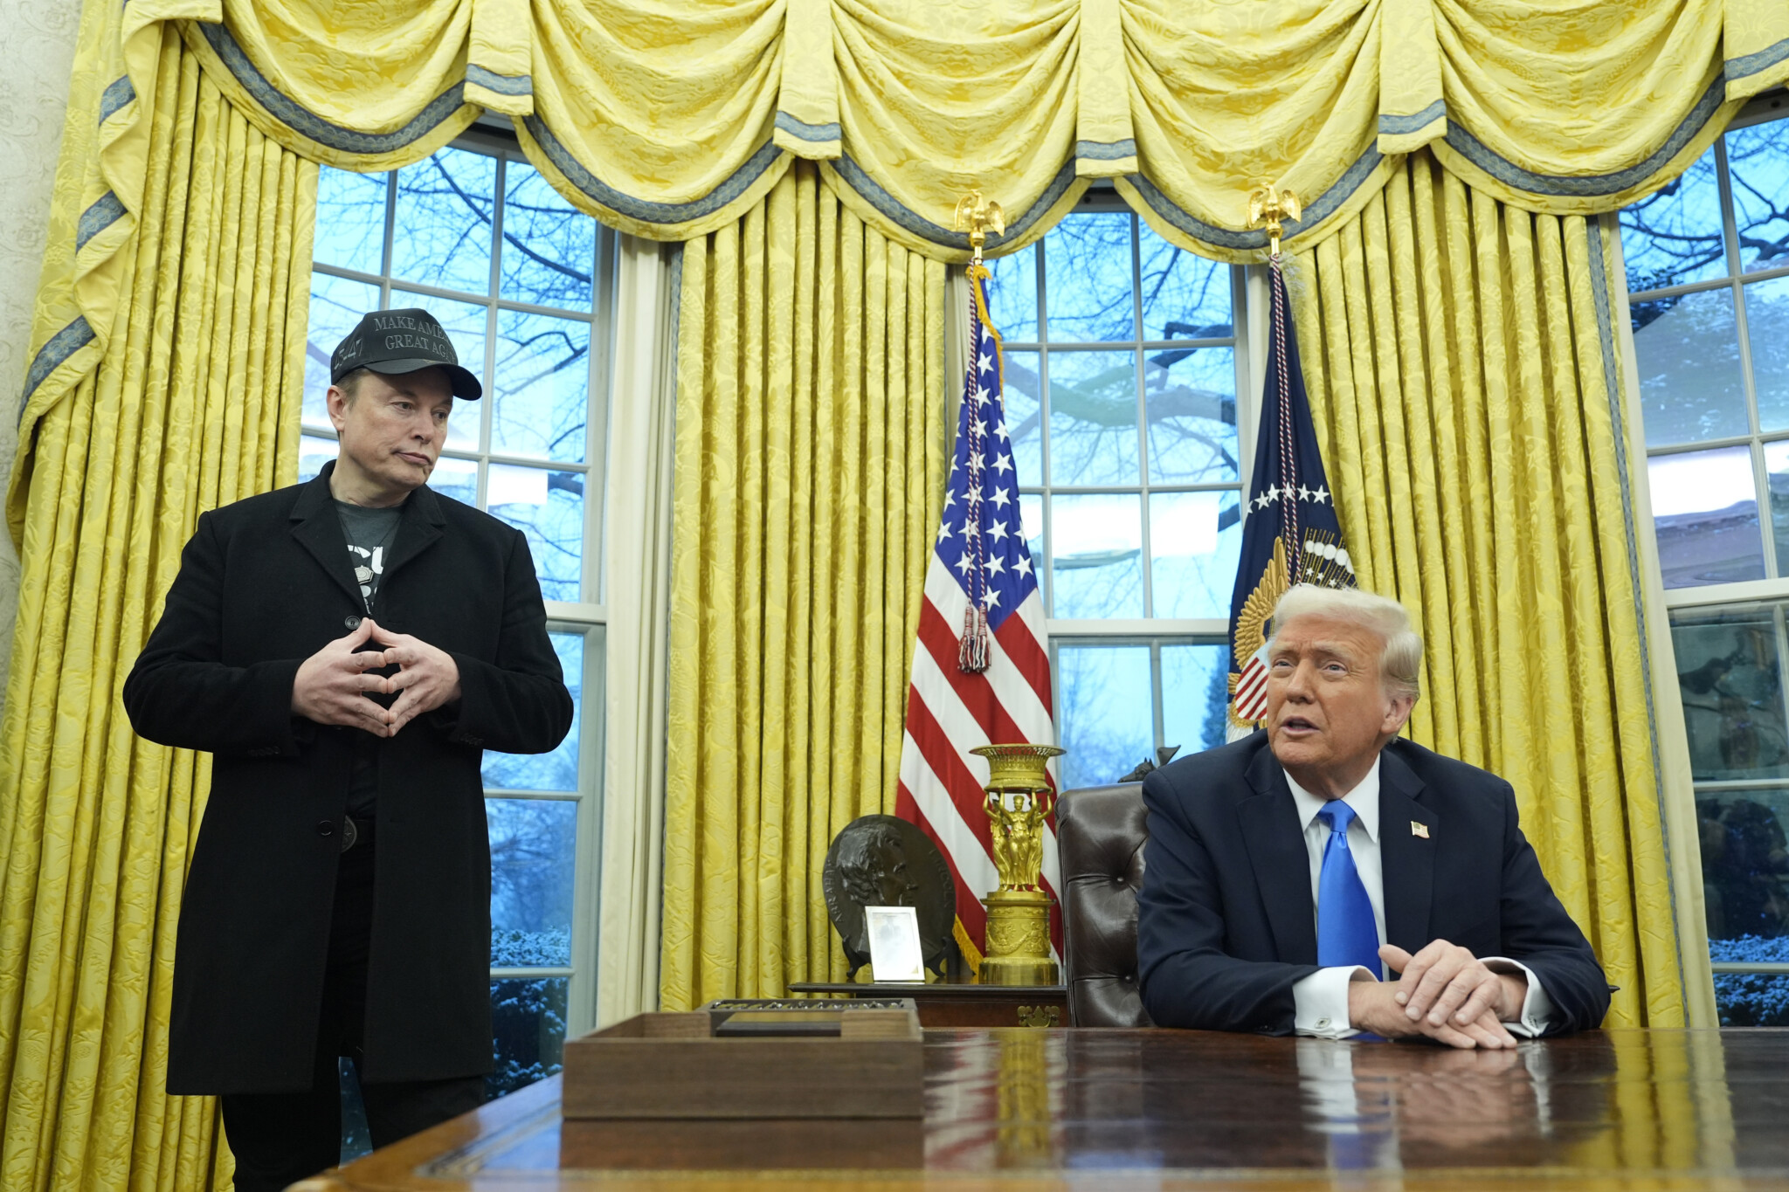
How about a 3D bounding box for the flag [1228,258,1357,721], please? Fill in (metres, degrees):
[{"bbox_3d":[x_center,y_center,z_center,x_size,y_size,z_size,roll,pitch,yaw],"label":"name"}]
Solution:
[{"bbox_3d":[1.030,0.064,3.877,0.420,2.000,0.280,0,-12,0],"label":"flag"}]

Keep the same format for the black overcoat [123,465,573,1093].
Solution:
[{"bbox_3d":[-0.755,0.241,2.097,0.630,0.890,0.390,5,-14,-23],"label":"black overcoat"}]

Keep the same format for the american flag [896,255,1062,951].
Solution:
[{"bbox_3d":[0.220,0.075,3.925,0.430,2.000,0.280,0,-12,0],"label":"american flag"}]

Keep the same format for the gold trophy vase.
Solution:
[{"bbox_3d":[0.270,0.581,3.251,0.208,0.515,0.208,0,-12,0],"label":"gold trophy vase"}]

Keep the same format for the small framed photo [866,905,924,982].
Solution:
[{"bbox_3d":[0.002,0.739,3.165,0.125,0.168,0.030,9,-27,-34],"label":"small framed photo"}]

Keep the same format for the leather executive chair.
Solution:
[{"bbox_3d":[0.630,0.852,2.198,0.700,1.200,0.740,-1,-12,3],"label":"leather executive chair"}]

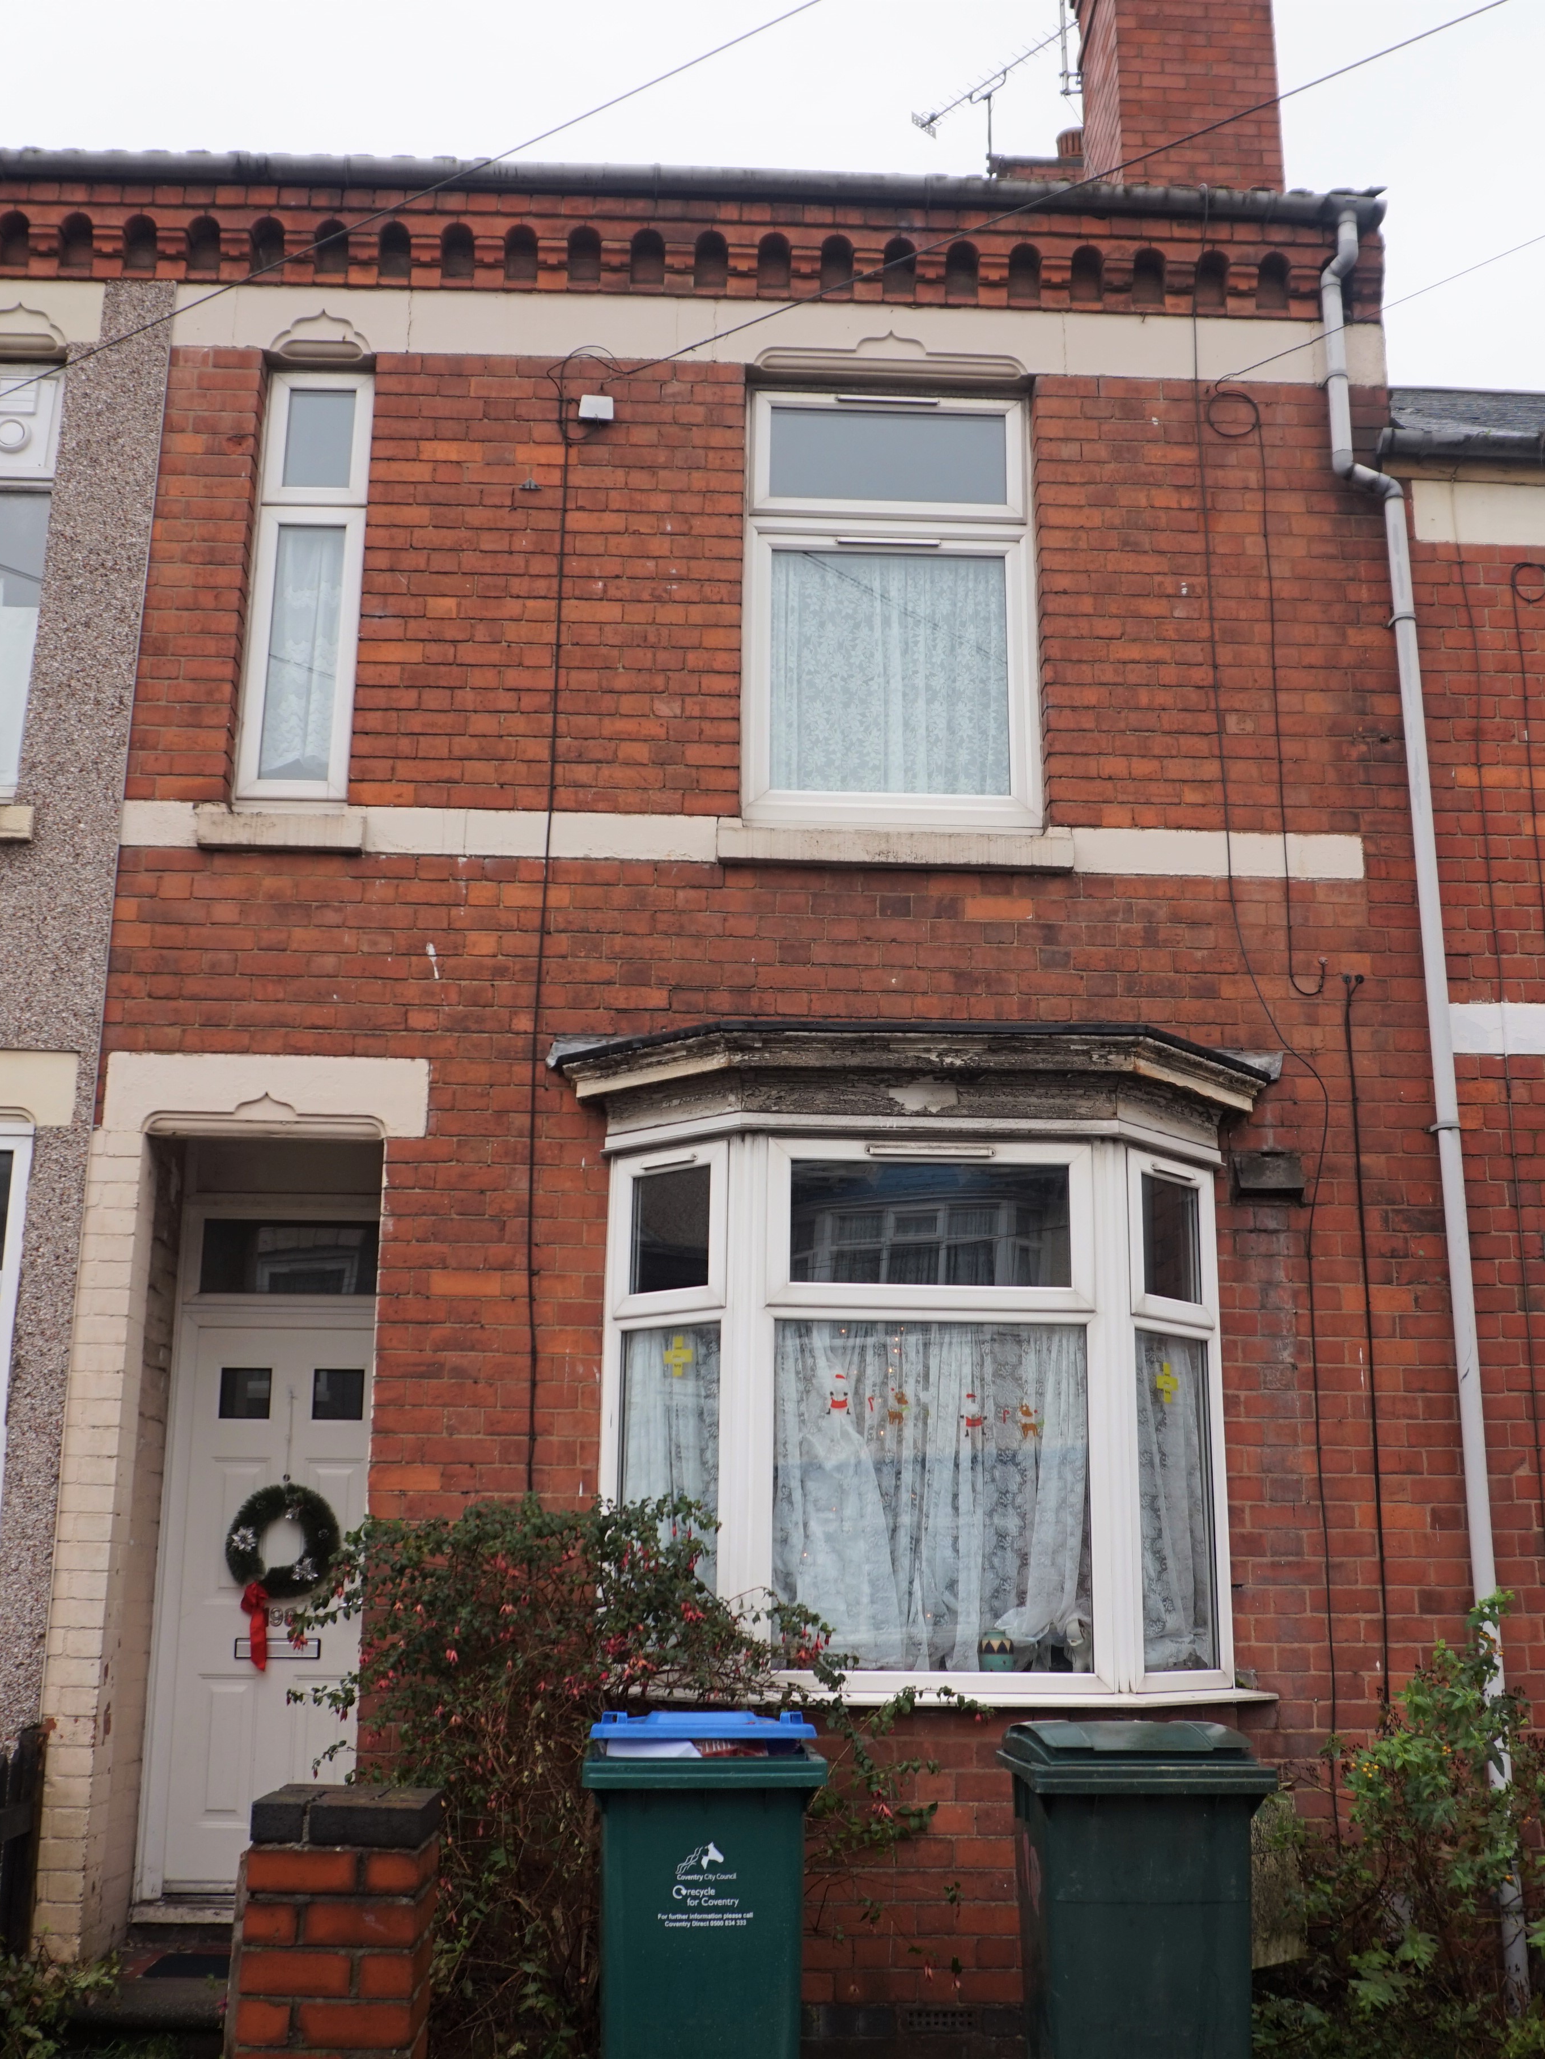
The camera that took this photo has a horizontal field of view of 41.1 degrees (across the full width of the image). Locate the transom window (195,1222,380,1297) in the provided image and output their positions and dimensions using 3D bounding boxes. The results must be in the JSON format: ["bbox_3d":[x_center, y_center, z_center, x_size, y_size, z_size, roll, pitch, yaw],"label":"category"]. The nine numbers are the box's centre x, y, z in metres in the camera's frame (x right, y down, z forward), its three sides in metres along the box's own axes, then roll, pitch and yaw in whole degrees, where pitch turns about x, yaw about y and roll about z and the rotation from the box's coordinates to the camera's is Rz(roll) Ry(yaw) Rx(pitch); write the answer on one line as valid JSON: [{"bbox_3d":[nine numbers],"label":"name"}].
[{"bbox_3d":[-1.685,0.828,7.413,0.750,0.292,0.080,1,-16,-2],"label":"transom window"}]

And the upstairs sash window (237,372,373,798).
[{"bbox_3d":[-1.696,-1.626,7.579,0.399,1.708,0.100,1,-16,-2],"label":"upstairs sash window"}]

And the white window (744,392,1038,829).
[{"bbox_3d":[0.441,-1.549,7.644,1.064,1.742,0.100,1,-16,-2],"label":"white window"}]

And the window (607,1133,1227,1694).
[{"bbox_3d":[0.477,1.206,6.500,2.013,1.691,0.440,1,-16,-2],"label":"window"}]

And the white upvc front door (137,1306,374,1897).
[{"bbox_3d":[-1.697,1.938,7.100,0.830,1.952,0.080,1,-16,-2],"label":"white upvc front door"}]

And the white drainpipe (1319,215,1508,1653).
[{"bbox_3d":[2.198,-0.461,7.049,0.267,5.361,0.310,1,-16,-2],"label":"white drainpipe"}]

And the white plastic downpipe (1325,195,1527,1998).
[{"bbox_3d":[2.194,-0.070,6.939,0.267,6.173,0.310,1,-16,-2],"label":"white plastic downpipe"}]

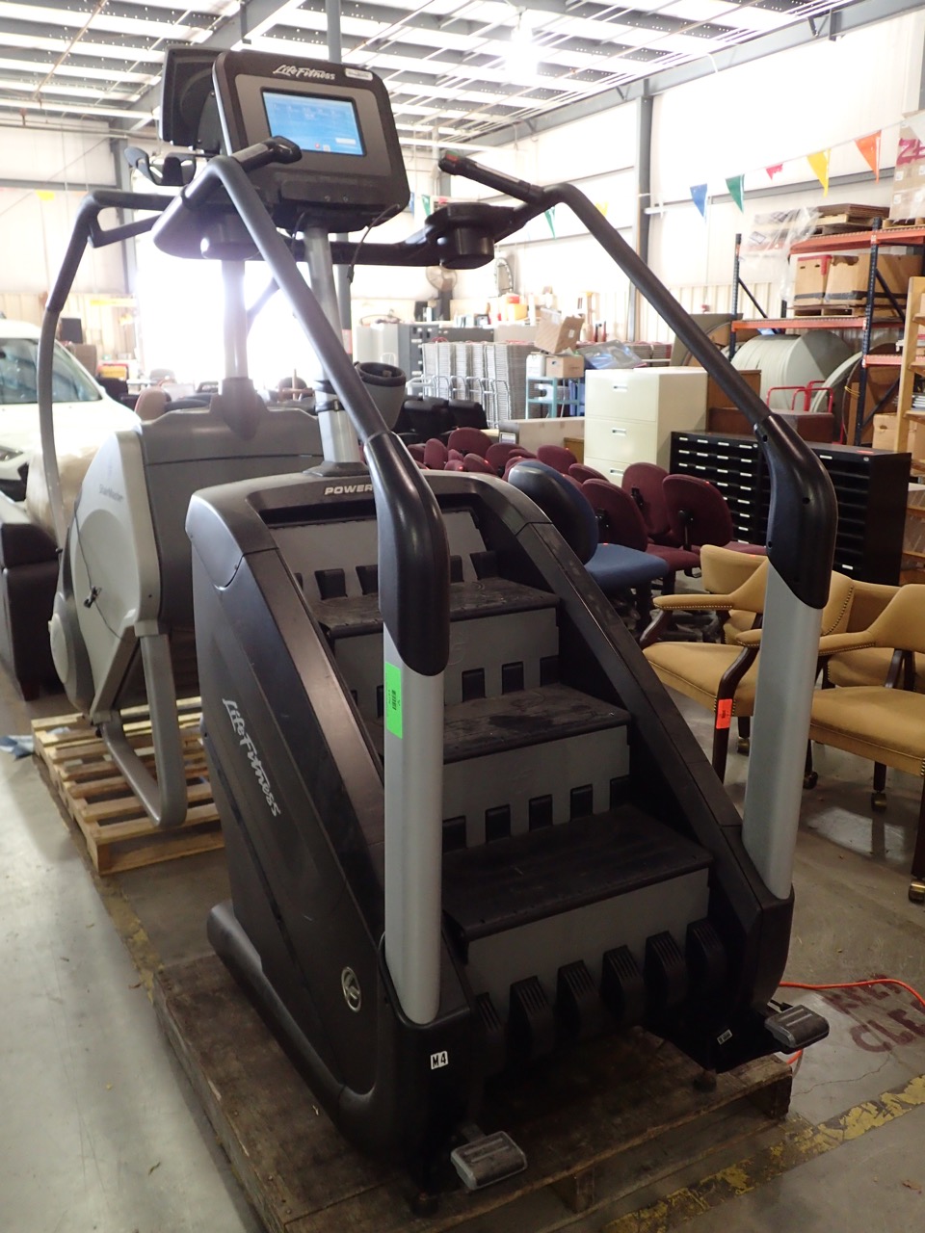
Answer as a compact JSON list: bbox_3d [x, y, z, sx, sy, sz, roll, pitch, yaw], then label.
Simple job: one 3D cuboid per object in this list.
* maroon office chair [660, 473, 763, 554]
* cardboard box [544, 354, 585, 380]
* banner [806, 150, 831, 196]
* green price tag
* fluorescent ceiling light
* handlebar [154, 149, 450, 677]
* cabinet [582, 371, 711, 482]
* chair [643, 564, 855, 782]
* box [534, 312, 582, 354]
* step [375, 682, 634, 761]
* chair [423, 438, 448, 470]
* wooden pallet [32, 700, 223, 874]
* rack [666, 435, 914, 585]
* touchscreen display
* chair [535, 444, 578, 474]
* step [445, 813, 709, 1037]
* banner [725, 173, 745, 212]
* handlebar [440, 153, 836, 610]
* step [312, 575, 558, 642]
[{"bbox_3d":[1.438,-0.321,5.671,0.610,0.880,0.580,-7,16,-24],"label":"maroon office chair"},{"bbox_3d":[1.192,-2.912,12.472,0.290,0.255,0.400,-6,16,-19],"label":"cardboard box"},{"bbox_3d":[4.003,-4.971,12.000,0.030,0.490,0.290,-10,18,-32],"label":"banner"},{"bbox_3d":[-0.095,0.117,1.496,0.002,0.100,0.050,-8,17,-28],"label":"green price tag"},{"bbox_3d":[0.776,-7.440,14.000,0.450,0.800,0.450,0,15,0],"label":"fluorescent ceiling light"},{"bbox_3d":[-0.255,-0.454,1.888,0.280,0.850,1.180,-8,17,-27],"label":"handlebar"},{"bbox_3d":[1.353,-1.155,8.047,0.480,1.340,0.765,-10,18,-33],"label":"cabinet"},{"bbox_3d":[1.012,0.220,3.888,0.610,0.810,0.610,-6,16,-22],"label":"chair"},{"bbox_3d":[1.042,-3.053,11.500,0.330,0.380,0.330,-6,27,-43],"label":"box"},{"bbox_3d":[0.044,0.233,2.214,0.543,0.040,0.258,-8,17,-28],"label":"step"},{"bbox_3d":[0.074,-0.855,7.800,0.640,0.900,0.600,-6,16,-21],"label":"chair"},{"bbox_3d":[-0.956,0.536,3.996,1.020,0.120,1.220,-9,17,-28],"label":"wooden pallet"},{"bbox_3d":[2.058,-0.677,7.037,0.326,0.930,1.768,-8,17,-28],"label":"rack"},{"bbox_3d":[-0.350,-1.149,2.502,0.228,0.143,0.025,-8,-5,-27],"label":"touchscreen display"},{"bbox_3d":[0.855,-0.718,7.179,0.600,0.880,0.580,-8,17,-25],"label":"chair"},{"bbox_3d":[0.184,0.578,2.043,0.543,0.235,0.280,-8,17,-28],"label":"step"},{"bbox_3d":[3.317,-5.139,13.000,0.030,0.450,0.280,-10,18,-32],"label":"banner"},{"bbox_3d":[0.303,-0.534,2.210,0.300,0.910,1.060,-9,17,-28],"label":"handlebar"},{"bbox_3d":[-0.088,-0.015,2.396,0.543,0.040,0.258,-8,17,-28],"label":"step"}]

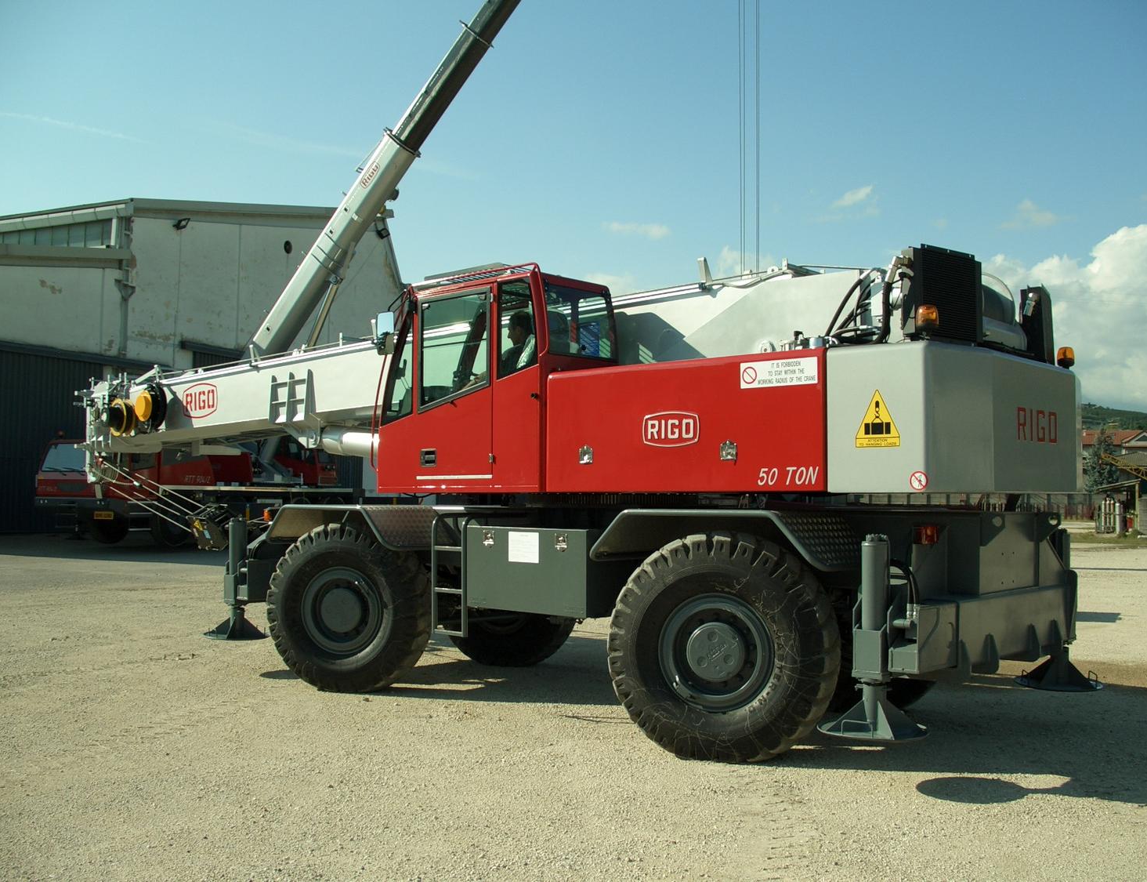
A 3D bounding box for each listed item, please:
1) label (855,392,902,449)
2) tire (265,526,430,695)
[{"bbox_3d":[1.628,-0.118,5.991,0.254,0.307,0.010,-2,-4,41],"label":"label"},{"bbox_3d":[-1.870,1.372,9.411,1.375,1.375,0.420,-1,-3,20],"label":"tire"}]

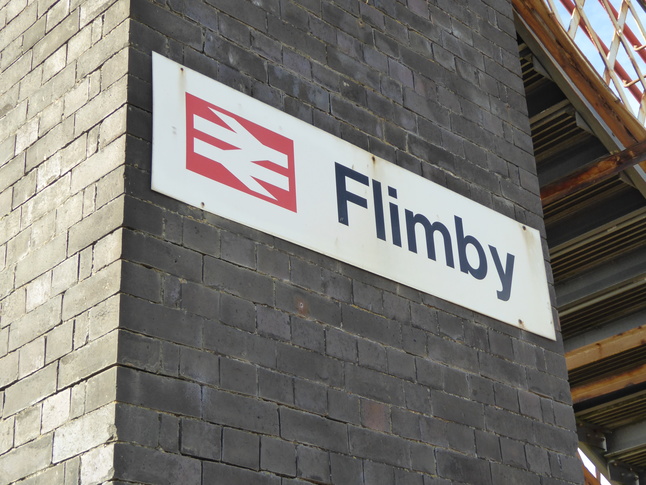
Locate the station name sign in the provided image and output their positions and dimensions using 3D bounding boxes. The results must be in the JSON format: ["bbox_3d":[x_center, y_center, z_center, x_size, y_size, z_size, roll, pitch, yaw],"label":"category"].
[{"bbox_3d":[0.161,-0.079,3.306,1.607,0.404,0.020,21,-36,-39],"label":"station name sign"}]

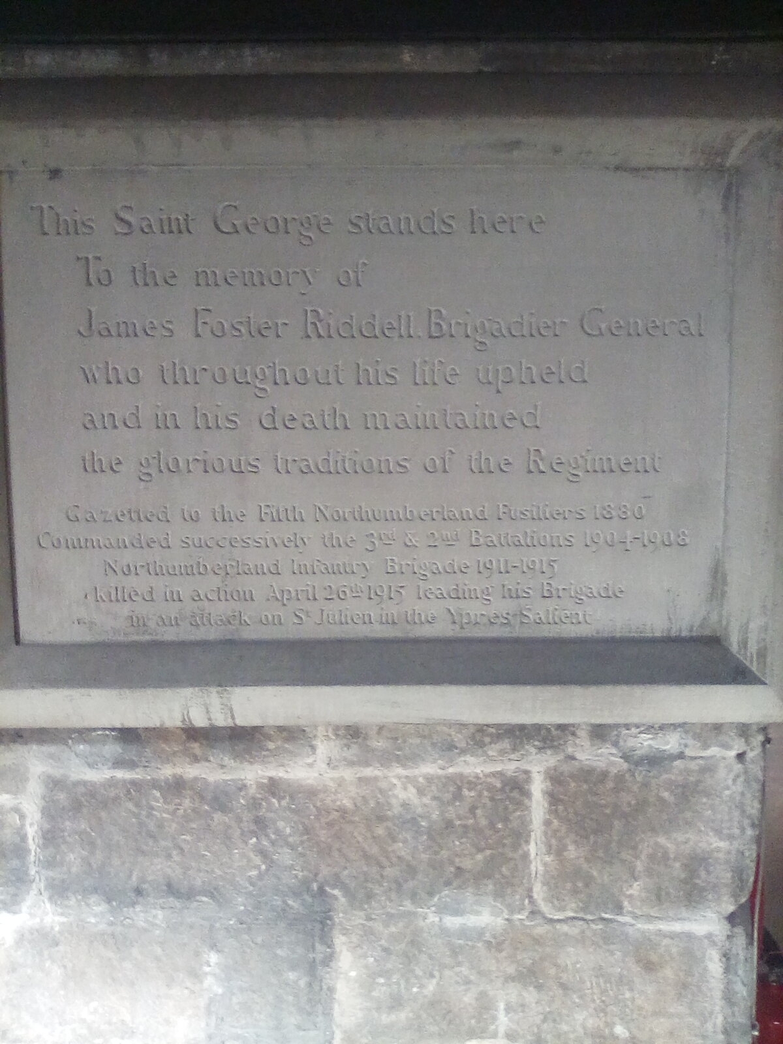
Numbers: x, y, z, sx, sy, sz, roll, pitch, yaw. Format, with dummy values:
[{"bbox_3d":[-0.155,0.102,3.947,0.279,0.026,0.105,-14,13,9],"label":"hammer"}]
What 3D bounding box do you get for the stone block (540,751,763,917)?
[{"bbox_3d":[0.334,0.397,1.465,0.282,0.215,0.190,0,5,-1],"label":"stone block"}]

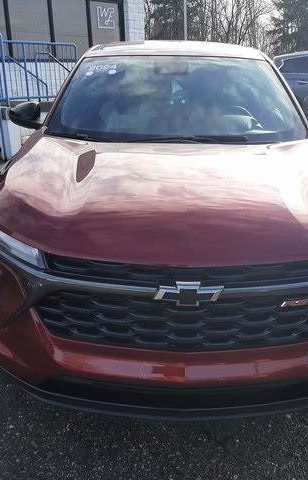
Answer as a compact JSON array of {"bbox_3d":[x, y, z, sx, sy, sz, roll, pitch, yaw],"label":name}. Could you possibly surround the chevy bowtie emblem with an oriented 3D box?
[{"bbox_3d":[0.117,0.180,1.587,0.228,0.087,0.028,1,21,0],"label":"chevy bowtie emblem"}]

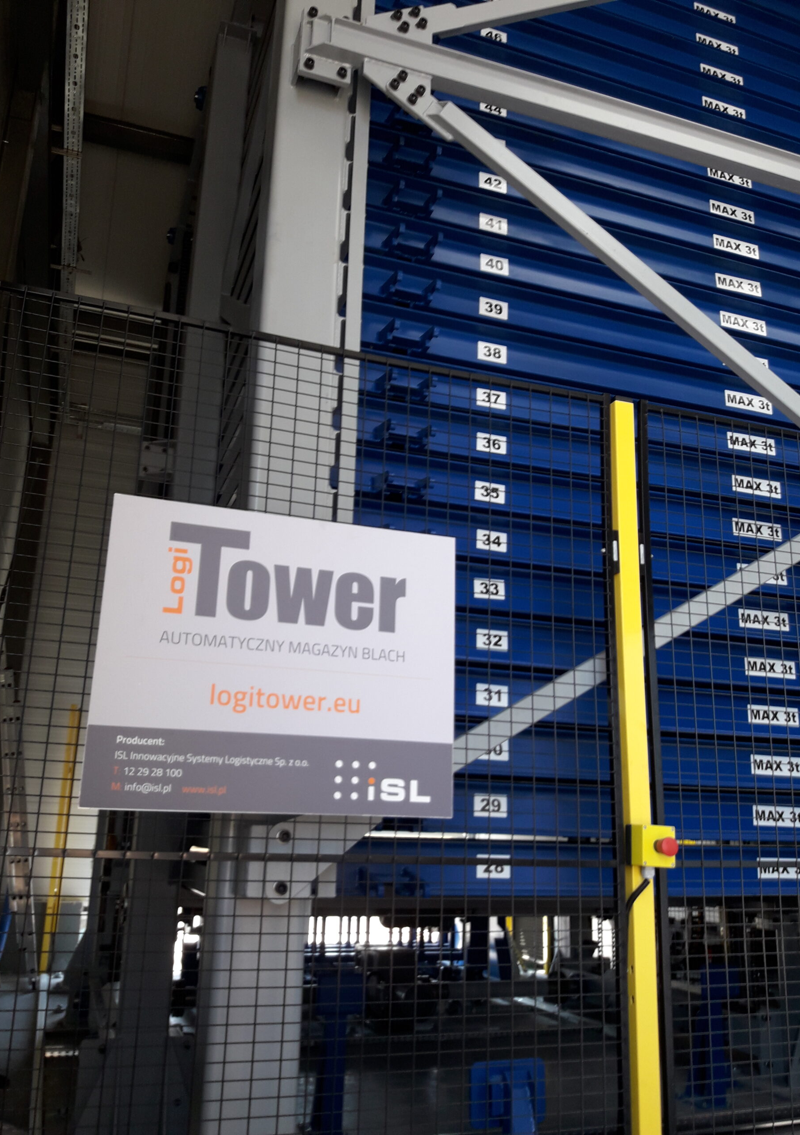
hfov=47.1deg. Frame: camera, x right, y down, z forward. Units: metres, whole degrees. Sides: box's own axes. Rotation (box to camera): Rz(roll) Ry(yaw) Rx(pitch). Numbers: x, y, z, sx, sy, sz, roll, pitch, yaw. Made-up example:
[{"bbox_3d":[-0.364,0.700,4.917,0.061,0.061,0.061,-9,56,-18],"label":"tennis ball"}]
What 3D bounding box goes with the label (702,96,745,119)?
[{"bbox_3d":[1.294,-1.824,3.657,0.200,0.060,0.005,7,-16,-18],"label":"label"}]

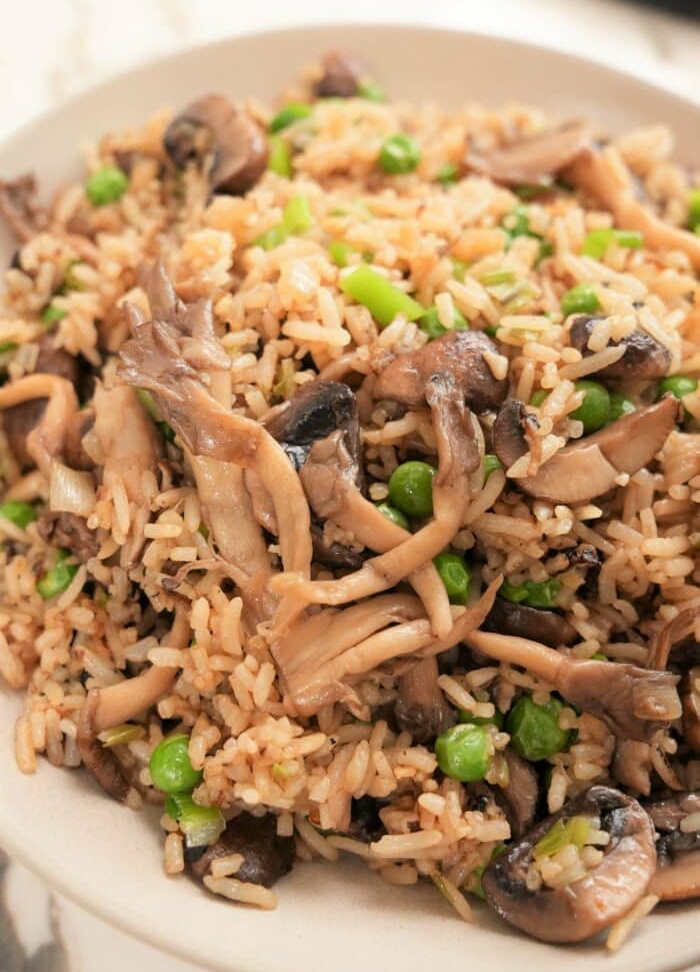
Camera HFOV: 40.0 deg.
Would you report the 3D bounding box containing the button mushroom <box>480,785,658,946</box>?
[{"bbox_3d":[0.036,0.063,0.160,0.028,0.013,0.019,-36,84,-6],"label":"button mushroom"}]

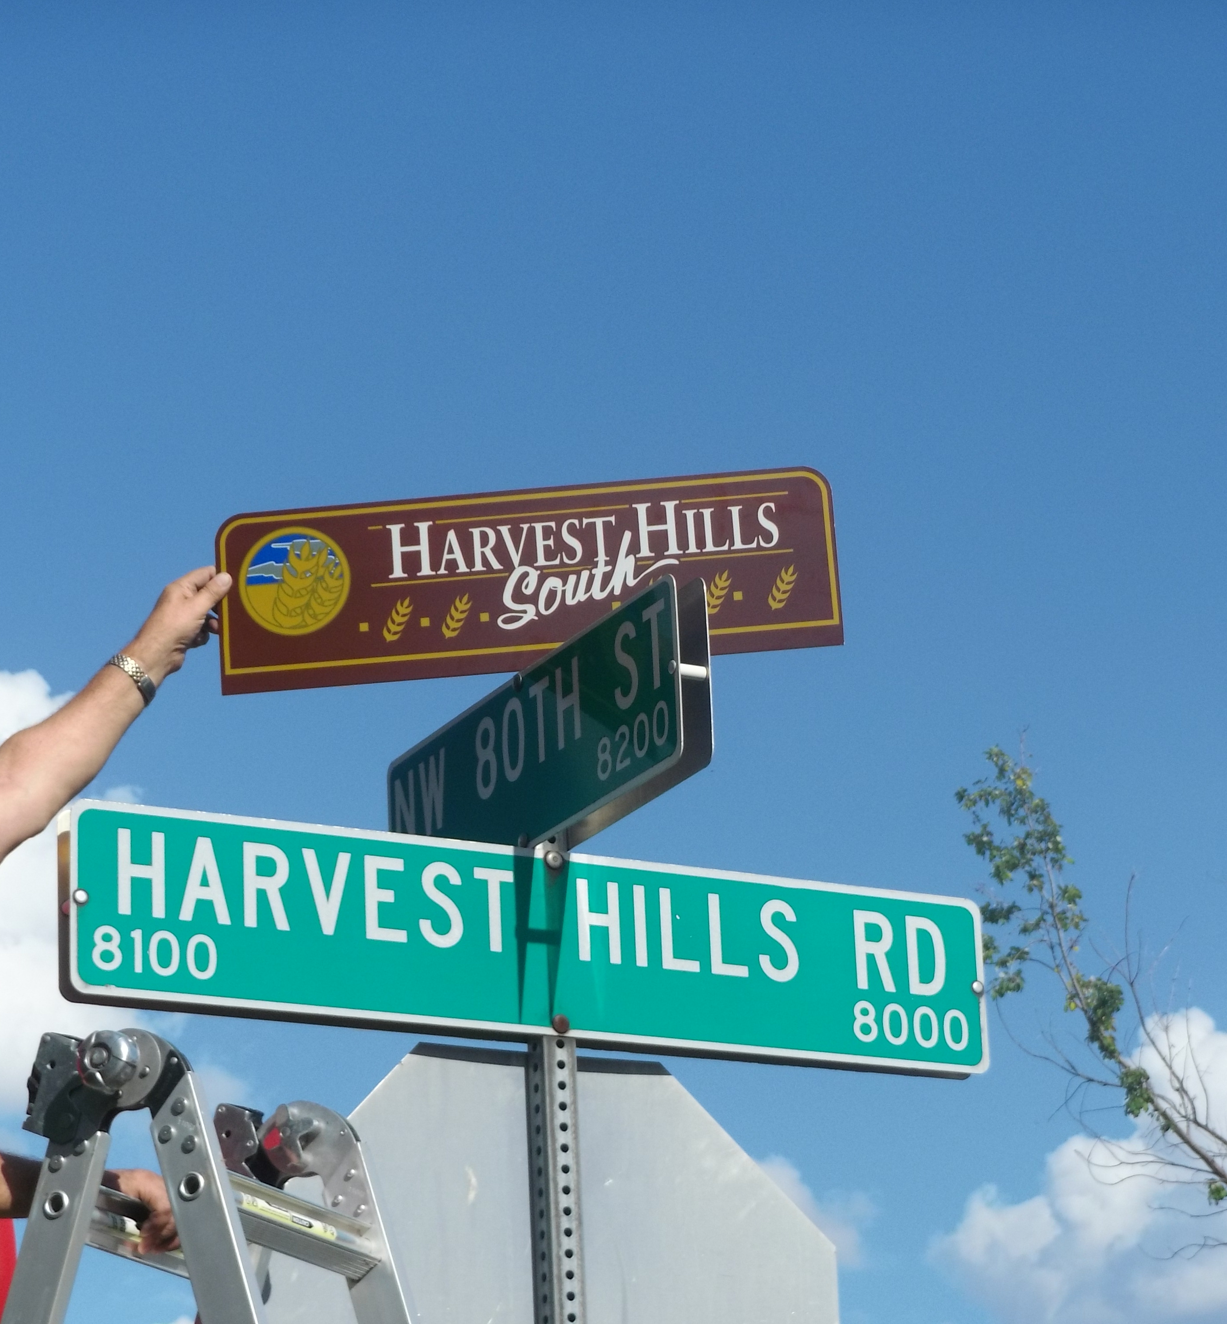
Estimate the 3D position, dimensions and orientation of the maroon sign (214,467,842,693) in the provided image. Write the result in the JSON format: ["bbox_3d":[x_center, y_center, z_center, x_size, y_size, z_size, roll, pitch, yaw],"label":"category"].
[{"bbox_3d":[-0.107,-0.102,5.118,0.765,0.232,0.010,-5,-19,2],"label":"maroon sign"}]

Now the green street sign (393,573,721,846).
[{"bbox_3d":[-0.087,0.125,5.037,0.045,0.229,0.765,8,-22,-27],"label":"green street sign"}]

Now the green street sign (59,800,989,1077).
[{"bbox_3d":[-0.082,0.343,4.962,1.230,0.229,0.045,8,-22,-27],"label":"green street sign"}]

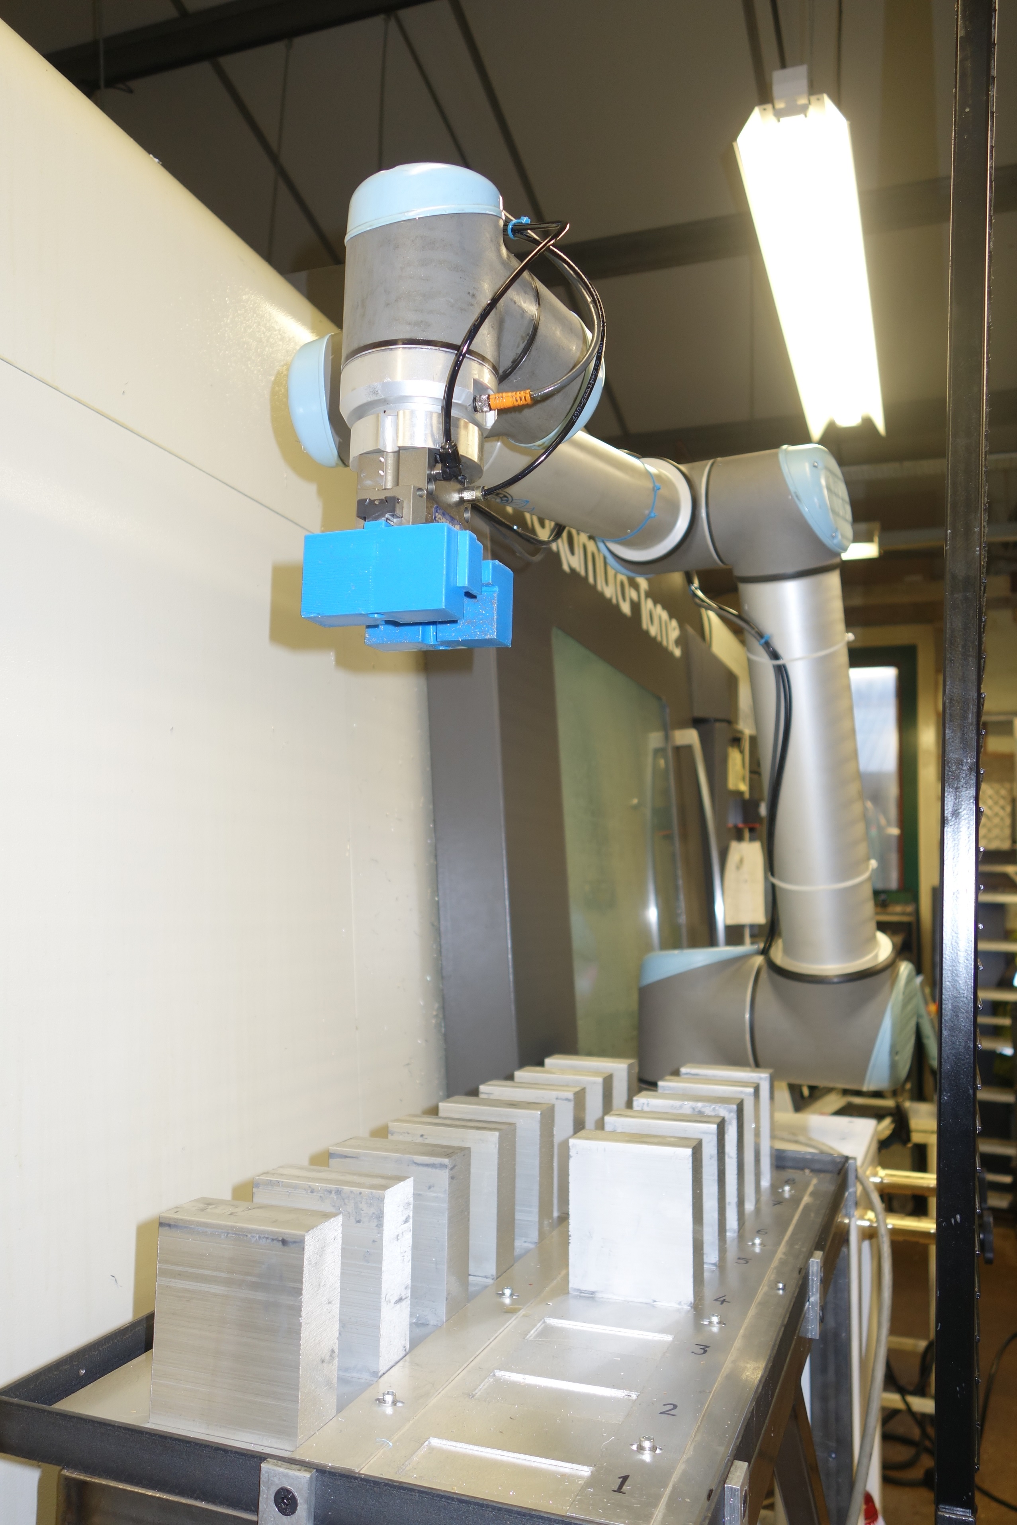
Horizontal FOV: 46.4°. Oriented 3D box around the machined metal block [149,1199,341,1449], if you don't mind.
[{"bbox_3d":[-0.143,0.305,0.650,0.091,0.109,0.040,-2,-7,20],"label":"machined metal block"}]

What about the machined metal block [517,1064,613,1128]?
[{"bbox_3d":[0.055,0.367,1.189,0.091,0.109,0.040,-2,-7,20],"label":"machined metal block"}]

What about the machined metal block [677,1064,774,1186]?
[{"bbox_3d":[0.235,0.387,1.270,0.095,0.114,0.037,-1,-7,20],"label":"machined metal block"}]

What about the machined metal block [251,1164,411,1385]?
[{"bbox_3d":[-0.110,0.315,0.740,0.091,0.109,0.040,-2,-7,20],"label":"machined metal block"}]

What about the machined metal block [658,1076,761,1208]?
[{"bbox_3d":[0.192,0.362,1.131,0.091,0.110,0.037,-2,-7,20],"label":"machined metal block"}]

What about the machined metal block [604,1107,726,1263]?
[{"bbox_3d":[0.131,0.355,0.992,0.095,0.114,0.037,-1,-7,20],"label":"machined metal block"}]

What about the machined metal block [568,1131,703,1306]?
[{"bbox_3d":[0.097,0.344,0.899,0.095,0.114,0.037,-1,-7,20],"label":"machined metal block"}]

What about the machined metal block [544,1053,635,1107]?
[{"bbox_3d":[0.091,0.390,1.319,0.094,0.114,0.041,-1,-7,20],"label":"machined metal block"}]

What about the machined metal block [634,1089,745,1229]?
[{"bbox_3d":[0.165,0.366,1.084,0.095,0.114,0.037,-1,-7,20],"label":"machined metal block"}]

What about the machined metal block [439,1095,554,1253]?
[{"bbox_3d":[-0.011,0.358,1.039,0.094,0.114,0.041,-1,-7,20],"label":"machined metal block"}]

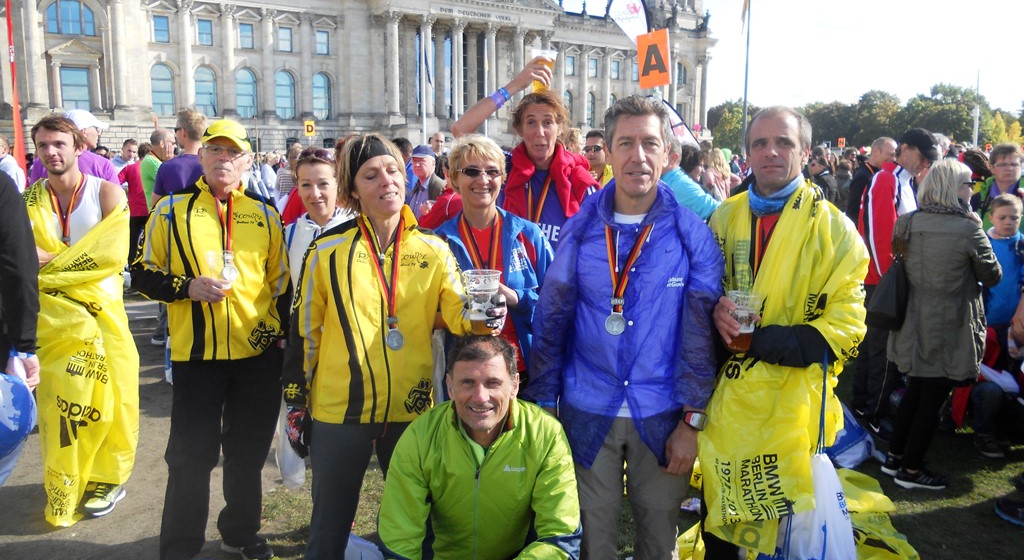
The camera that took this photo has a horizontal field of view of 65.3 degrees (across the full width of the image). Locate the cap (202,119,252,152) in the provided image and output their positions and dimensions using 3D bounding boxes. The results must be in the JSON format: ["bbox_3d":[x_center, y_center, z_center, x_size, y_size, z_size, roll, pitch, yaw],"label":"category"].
[{"bbox_3d":[-1.026,-0.525,2.880,0.175,0.125,0.250,1,12,-27],"label":"cap"}]

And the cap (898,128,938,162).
[{"bbox_3d":[2.083,-0.694,4.093,0.250,0.135,0.175,30,21,23],"label":"cap"}]

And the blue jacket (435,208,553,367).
[{"bbox_3d":[-0.085,0.051,2.480,0.450,0.550,0.320,-1,8,-6],"label":"blue jacket"}]

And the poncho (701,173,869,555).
[{"bbox_3d":[0.792,0.235,2.330,0.500,1.040,0.420,4,9,30],"label":"poncho"}]

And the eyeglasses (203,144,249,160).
[{"bbox_3d":[-0.971,-0.432,2.706,0.148,0.045,0.140,7,5,-12],"label":"eyeglasses"}]

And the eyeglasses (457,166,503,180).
[{"bbox_3d":[-0.095,-0.323,2.420,0.140,0.042,0.130,-2,8,-12],"label":"eyeglasses"}]

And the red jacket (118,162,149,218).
[{"bbox_3d":[-4.106,-1.008,8.900,0.500,0.630,0.320,-3,8,-15],"label":"red jacket"}]

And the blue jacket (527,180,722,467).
[{"bbox_3d":[0.314,0.123,2.331,0.540,0.810,0.350,1,8,6],"label":"blue jacket"}]

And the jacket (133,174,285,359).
[{"bbox_3d":[-1.110,-0.042,2.930,0.550,0.650,0.360,-4,9,-23],"label":"jacket"}]

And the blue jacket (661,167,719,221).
[{"bbox_3d":[0.750,-0.192,3.760,0.550,0.720,0.350,-2,8,-11],"label":"blue jacket"}]

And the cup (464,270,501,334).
[{"bbox_3d":[-0.071,0.051,1.930,0.092,0.149,0.092,-1,8,0],"label":"cup"}]

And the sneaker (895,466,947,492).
[{"bbox_3d":[1.917,0.925,3.740,0.260,0.095,0.098,1,8,8],"label":"sneaker"}]

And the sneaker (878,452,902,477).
[{"bbox_3d":[1.948,0.905,3.896,0.265,0.110,0.100,5,10,33],"label":"sneaker"}]

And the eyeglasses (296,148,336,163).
[{"bbox_3d":[-0.709,-0.451,2.895,0.145,0.050,0.130,5,-29,-10],"label":"eyeglasses"}]

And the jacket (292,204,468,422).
[{"bbox_3d":[-0.354,0.086,2.120,0.480,0.560,0.380,-4,9,-20],"label":"jacket"}]

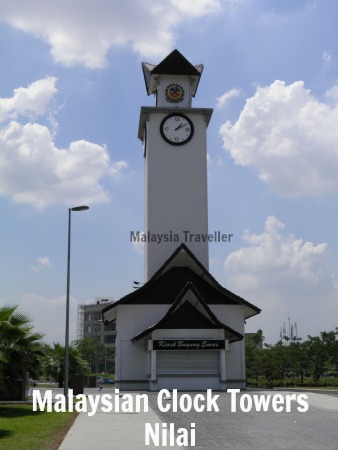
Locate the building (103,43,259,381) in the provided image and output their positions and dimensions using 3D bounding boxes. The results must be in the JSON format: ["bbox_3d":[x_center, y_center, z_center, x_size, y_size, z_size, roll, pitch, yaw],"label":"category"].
[{"bbox_3d":[0.591,-1.175,46.376,10.343,25.289,13.263,1,-12,-5],"label":"building"}]

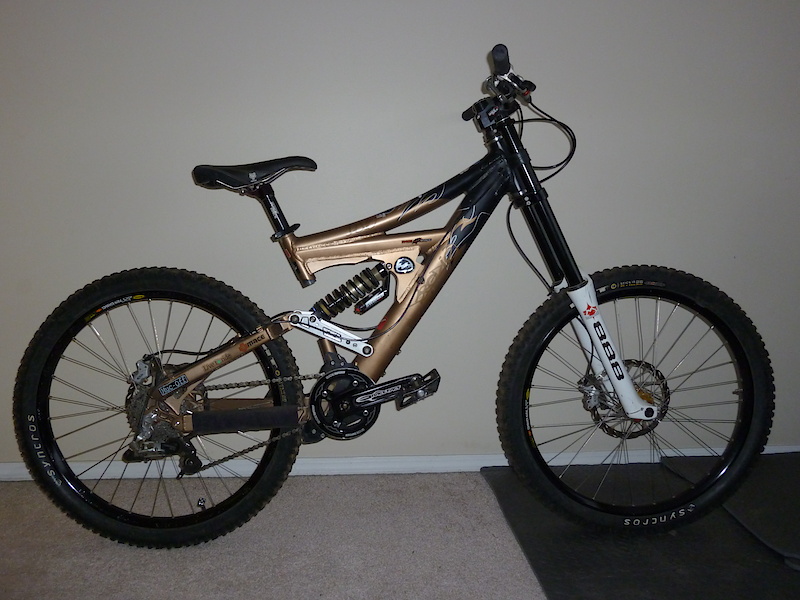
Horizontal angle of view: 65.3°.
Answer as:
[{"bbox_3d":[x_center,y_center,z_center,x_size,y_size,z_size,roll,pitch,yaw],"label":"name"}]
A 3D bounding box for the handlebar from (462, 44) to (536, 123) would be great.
[{"bbox_3d":[0.220,-0.461,1.472,0.125,0.110,0.665,0,6,0],"label":"handlebar"}]

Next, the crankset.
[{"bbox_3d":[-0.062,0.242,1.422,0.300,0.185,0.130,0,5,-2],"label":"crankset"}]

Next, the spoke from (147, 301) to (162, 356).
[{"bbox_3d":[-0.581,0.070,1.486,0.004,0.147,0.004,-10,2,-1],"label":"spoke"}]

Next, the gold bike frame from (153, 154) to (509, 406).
[{"bbox_3d":[-0.158,-0.035,1.494,0.865,0.640,0.160,0,5,-2],"label":"gold bike frame"}]

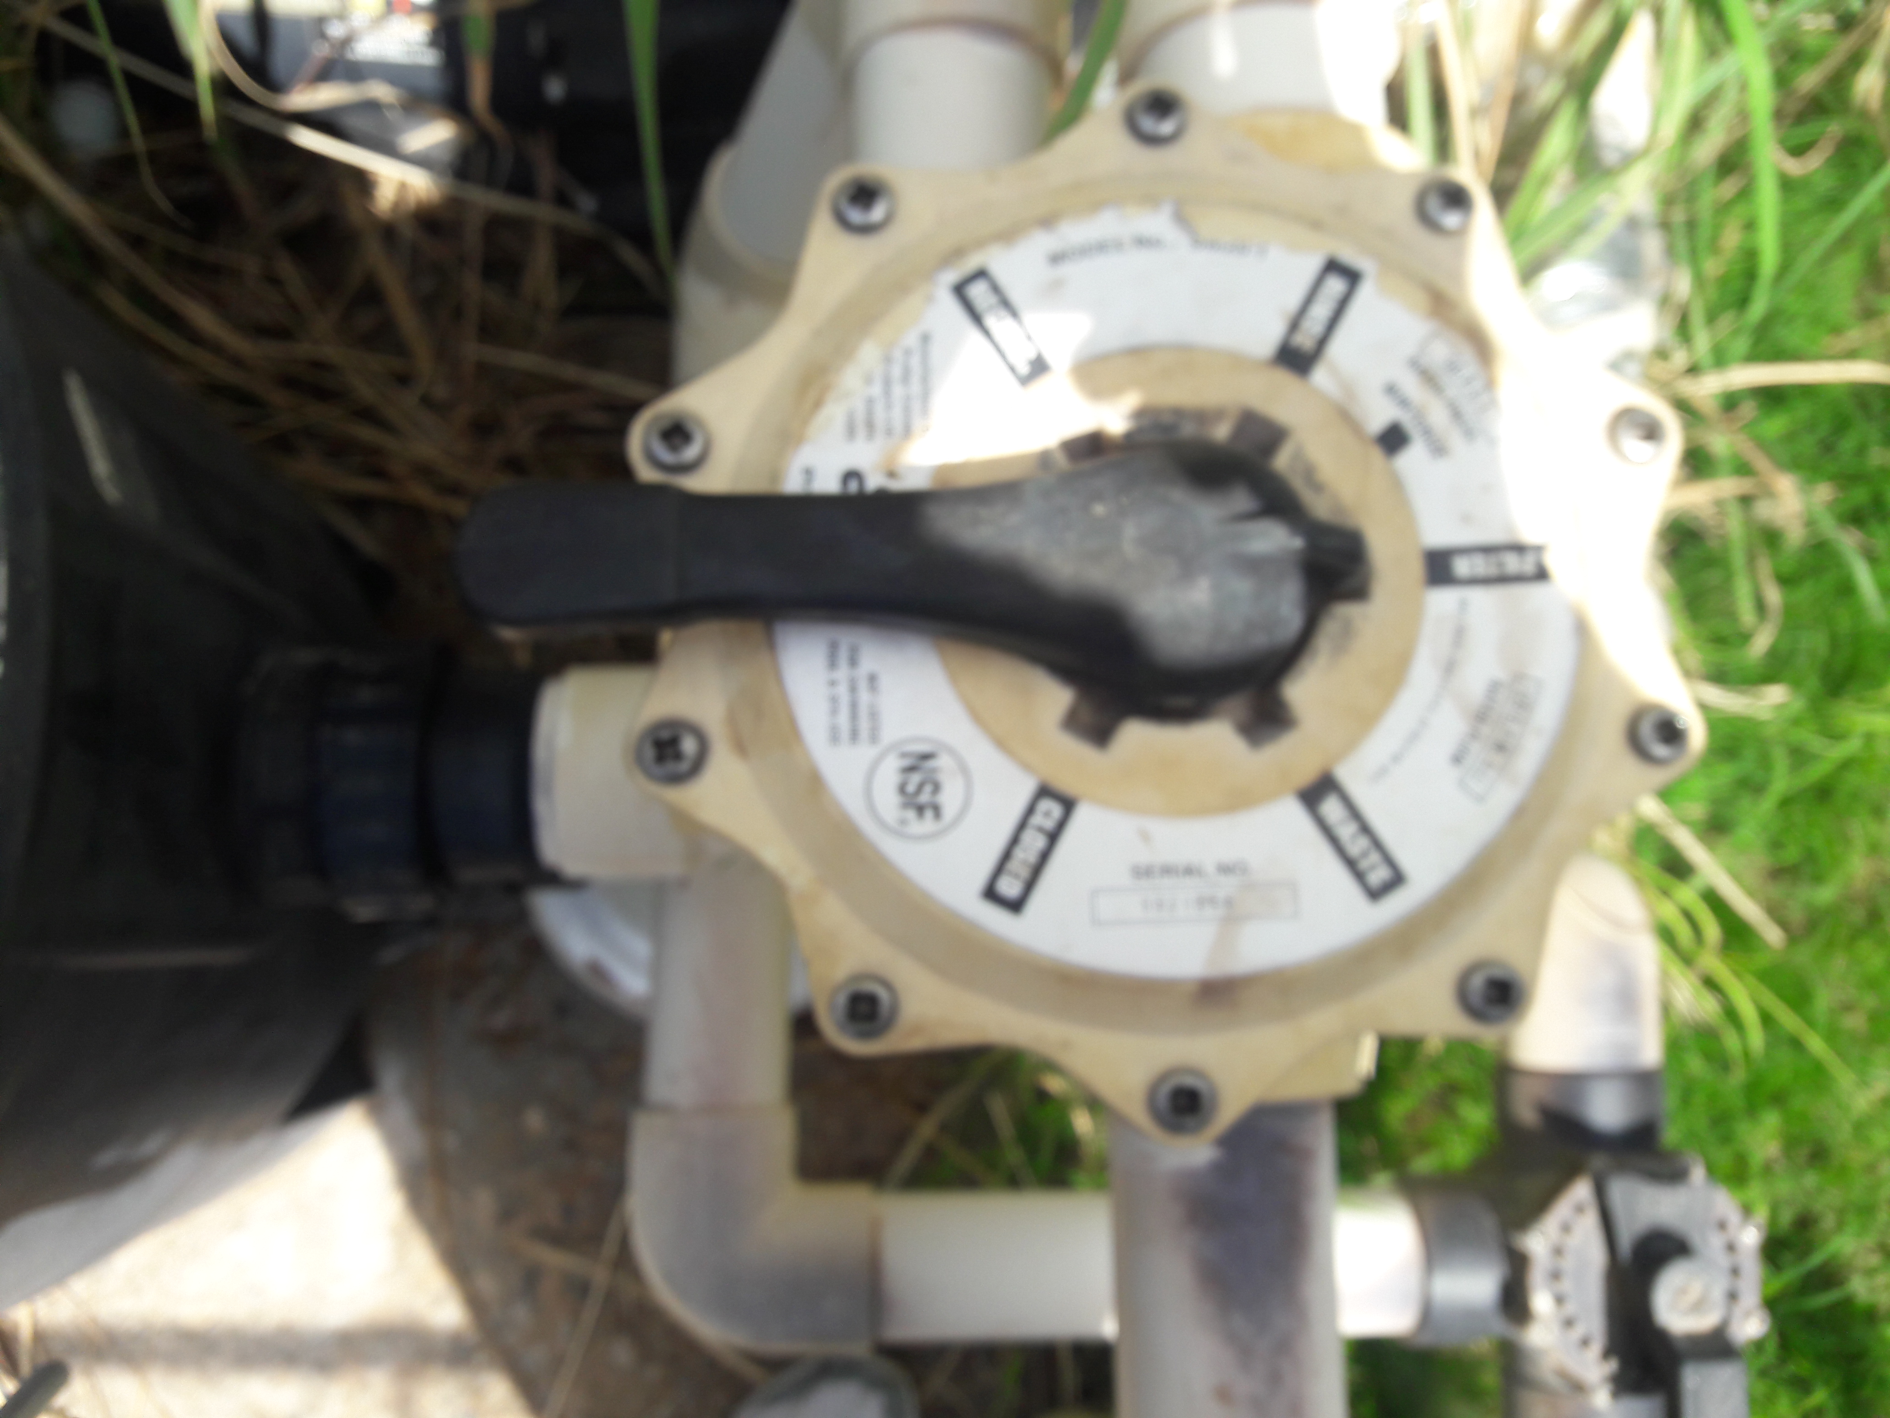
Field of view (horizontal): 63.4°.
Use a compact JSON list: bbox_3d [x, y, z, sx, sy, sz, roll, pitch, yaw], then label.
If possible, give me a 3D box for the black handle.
[{"bbox_3d":[-0.003,-0.028,0.323,0.194,0.050,0.056,0,80,0],"label":"black handle"}]

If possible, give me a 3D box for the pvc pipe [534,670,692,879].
[{"bbox_3d":[-0.100,0.020,0.462,0.056,0.065,0.065,0,80,0],"label":"pvc pipe"}]

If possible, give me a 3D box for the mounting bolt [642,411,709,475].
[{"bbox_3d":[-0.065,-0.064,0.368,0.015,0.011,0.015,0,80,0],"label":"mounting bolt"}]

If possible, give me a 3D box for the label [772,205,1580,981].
[{"bbox_3d":[0.052,-0.031,0.348,0.183,0.003,0.183,0,80,0],"label":"label"}]

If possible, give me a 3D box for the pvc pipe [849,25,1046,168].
[{"bbox_3d":[0.003,-0.167,0.468,0.060,0.060,0.065,0,80,0],"label":"pvc pipe"}]

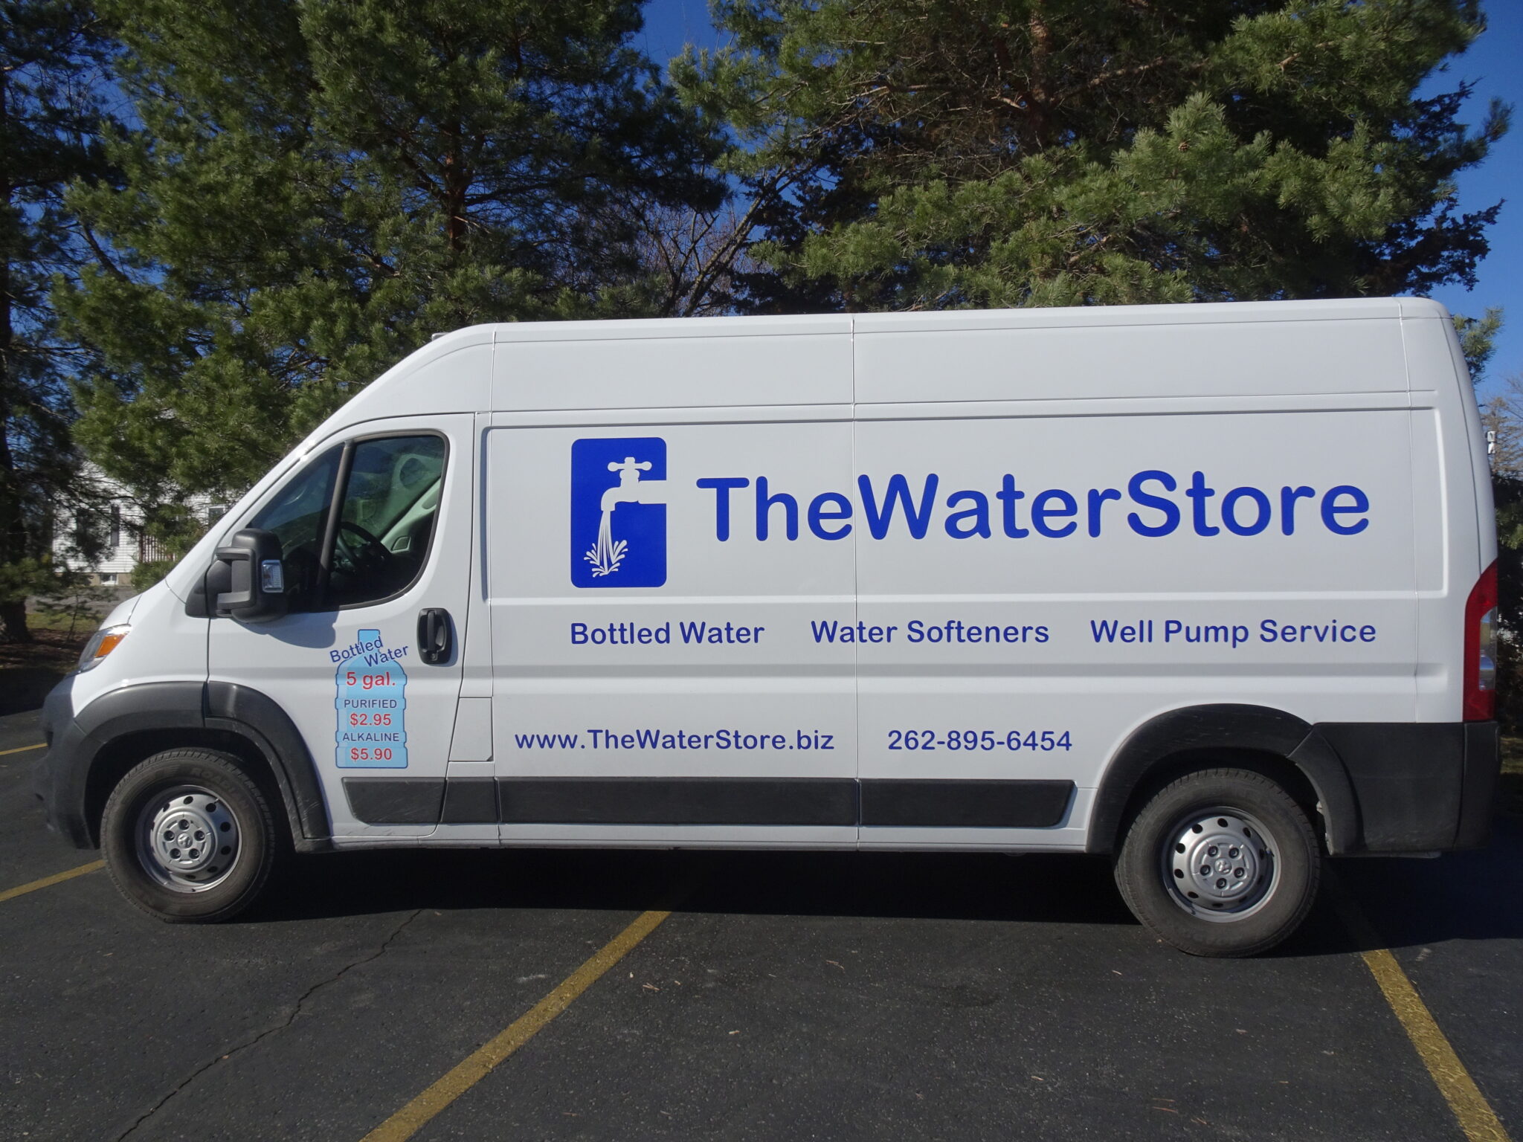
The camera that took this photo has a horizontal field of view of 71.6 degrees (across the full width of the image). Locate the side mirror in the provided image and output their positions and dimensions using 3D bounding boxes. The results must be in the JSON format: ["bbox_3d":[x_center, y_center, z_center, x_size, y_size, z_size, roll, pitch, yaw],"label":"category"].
[{"bbox_3d":[-1.965,0.018,4.060,0.200,0.355,0.280,0,2,-11],"label":"side mirror"}]

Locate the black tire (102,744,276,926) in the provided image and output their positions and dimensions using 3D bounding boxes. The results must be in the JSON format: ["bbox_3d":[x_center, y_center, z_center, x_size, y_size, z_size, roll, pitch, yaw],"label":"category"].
[{"bbox_3d":[-2.294,1.065,4.324,0.730,0.722,0.222,0,2,3],"label":"black tire"}]

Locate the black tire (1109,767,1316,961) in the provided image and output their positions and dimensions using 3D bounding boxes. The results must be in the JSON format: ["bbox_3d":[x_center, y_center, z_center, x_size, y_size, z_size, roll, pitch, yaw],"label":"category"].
[{"bbox_3d":[1.727,1.084,4.030,0.730,0.722,0.222,0,2,4],"label":"black tire"}]

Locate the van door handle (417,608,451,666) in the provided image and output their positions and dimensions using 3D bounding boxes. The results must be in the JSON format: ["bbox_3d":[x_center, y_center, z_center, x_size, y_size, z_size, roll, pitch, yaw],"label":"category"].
[{"bbox_3d":[-1.272,0.253,4.120,0.140,0.220,0.050,0,2,4],"label":"van door handle"}]

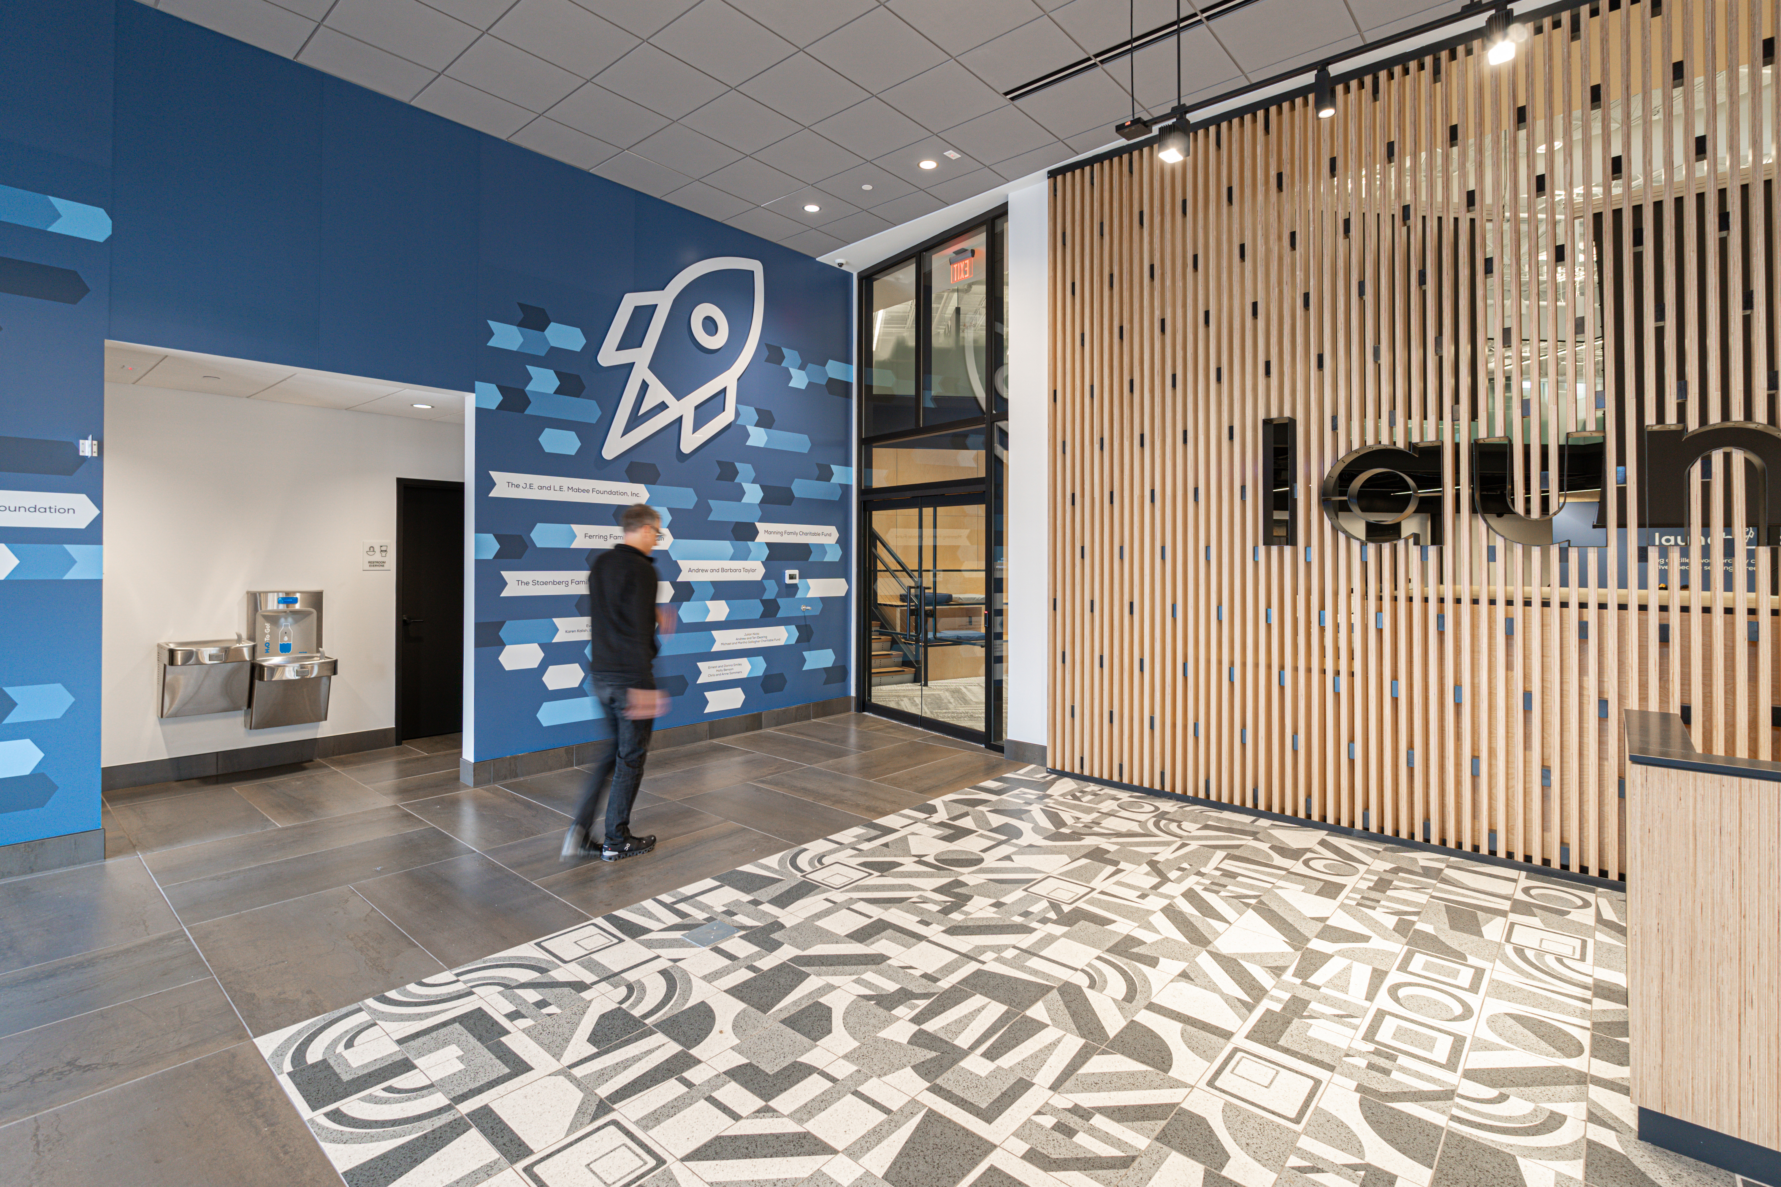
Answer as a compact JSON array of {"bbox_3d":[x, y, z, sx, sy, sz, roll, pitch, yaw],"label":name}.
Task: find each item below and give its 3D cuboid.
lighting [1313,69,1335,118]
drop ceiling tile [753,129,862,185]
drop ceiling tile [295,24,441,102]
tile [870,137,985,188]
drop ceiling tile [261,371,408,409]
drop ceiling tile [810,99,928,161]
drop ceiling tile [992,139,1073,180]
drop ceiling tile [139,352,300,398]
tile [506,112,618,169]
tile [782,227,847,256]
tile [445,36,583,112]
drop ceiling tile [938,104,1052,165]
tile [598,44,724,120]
[{"bbox_3d":[1.702,-1.957,3.100,0.062,0.165,0.062,4,5,41],"label":"lighting"},{"bbox_3d":[-0.586,-3.159,5.738,0.605,0.020,0.605,4,5,41],"label":"drop ceiling tile"},{"bbox_3d":[-3.071,-3.115,4.668,0.513,0.020,0.610,4,5,41],"label":"drop ceiling tile"},{"bbox_3d":[0.275,-3.150,5.792,0.610,0.020,0.610,4,5,41],"label":"tile"},{"bbox_3d":[-3.883,-1.397,5.461,1.230,0.020,0.605,4,5,41],"label":"drop ceiling tile"},{"bbox_3d":[-0.124,-3.118,5.329,0.603,0.020,0.603,4,5,41],"label":"drop ceiling tile"},{"bbox_3d":[1.029,-3.135,5.731,0.603,0.020,0.277,4,5,41],"label":"drop ceiling tile"},{"bbox_3d":[-4.319,-1.378,5.049,1.260,0.020,0.600,4,5,41],"label":"drop ceiling tile"},{"bbox_3d":[-2.271,-3.171,5.586,0.508,0.020,0.605,4,5,41],"label":"tile"},{"bbox_3d":[-0.709,-3.272,7.384,0.537,0.020,0.506,4,5,41],"label":"tile"},{"bbox_3d":[-2.245,-3.098,4.738,0.603,0.020,0.603,4,5,41],"label":"tile"},{"bbox_3d":[0.736,-3.114,5.394,0.603,0.020,0.603,4,5,41],"label":"drop ceiling tile"},{"bbox_3d":[-1.387,-3.104,4.819,0.605,0.020,0.605,4,5,41],"label":"tile"}]

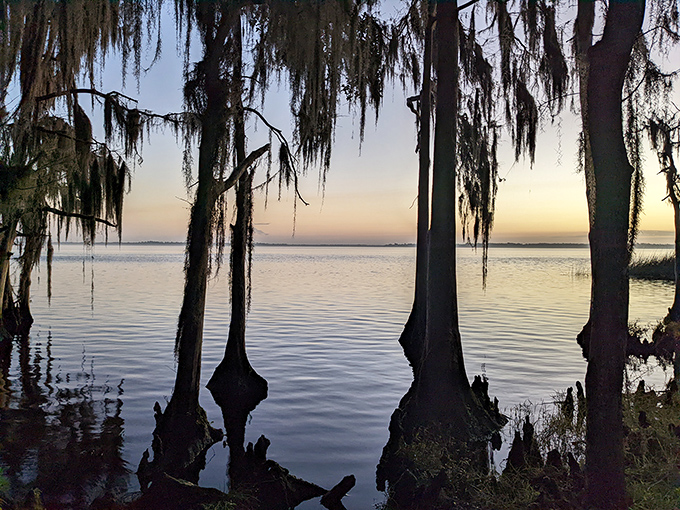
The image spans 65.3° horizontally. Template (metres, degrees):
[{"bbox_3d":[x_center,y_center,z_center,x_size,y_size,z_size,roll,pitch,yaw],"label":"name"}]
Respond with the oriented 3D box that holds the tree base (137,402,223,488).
[{"bbox_3d":[-1.340,1.590,4.450,0.690,0.680,0.620,0,1,0],"label":"tree base"}]

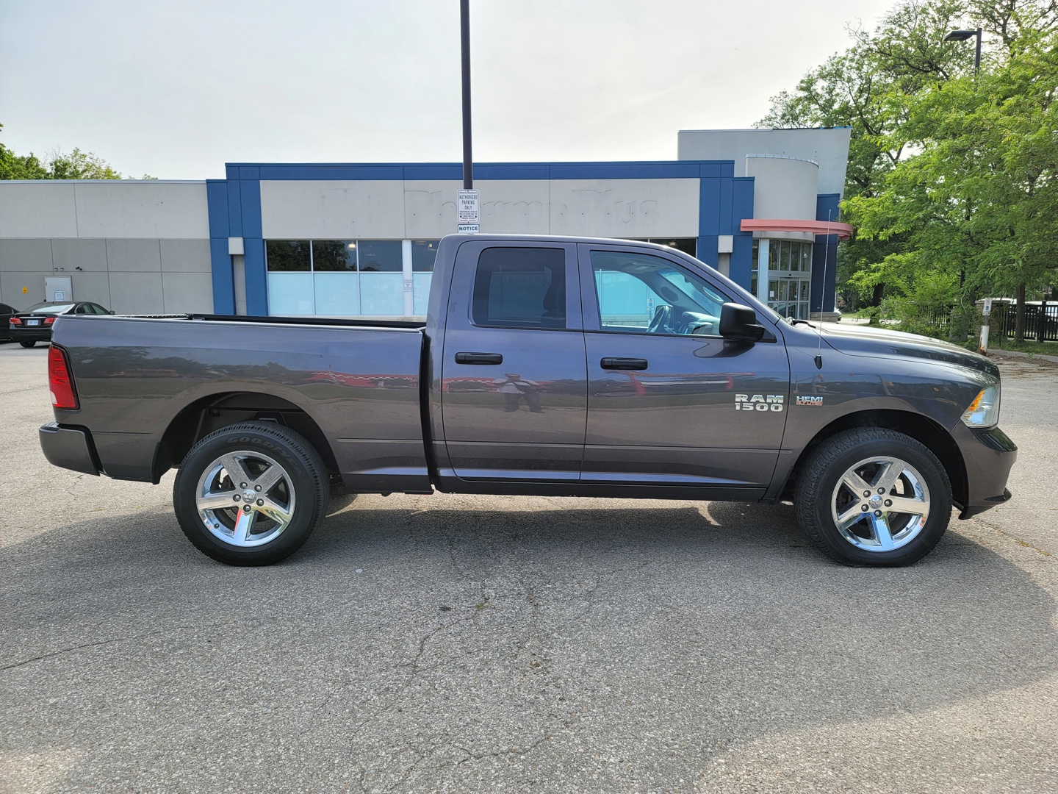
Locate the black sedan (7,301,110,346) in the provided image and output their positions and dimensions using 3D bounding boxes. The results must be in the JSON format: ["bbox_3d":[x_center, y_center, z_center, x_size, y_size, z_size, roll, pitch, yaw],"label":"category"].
[{"bbox_3d":[-15.227,-2.508,25.876,1.830,1.450,4.860,0,7,0],"label":"black sedan"}]

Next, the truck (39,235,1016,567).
[{"bbox_3d":[0.077,-0.111,5.227,5.820,1.950,2.080,0,8,1],"label":"truck"}]

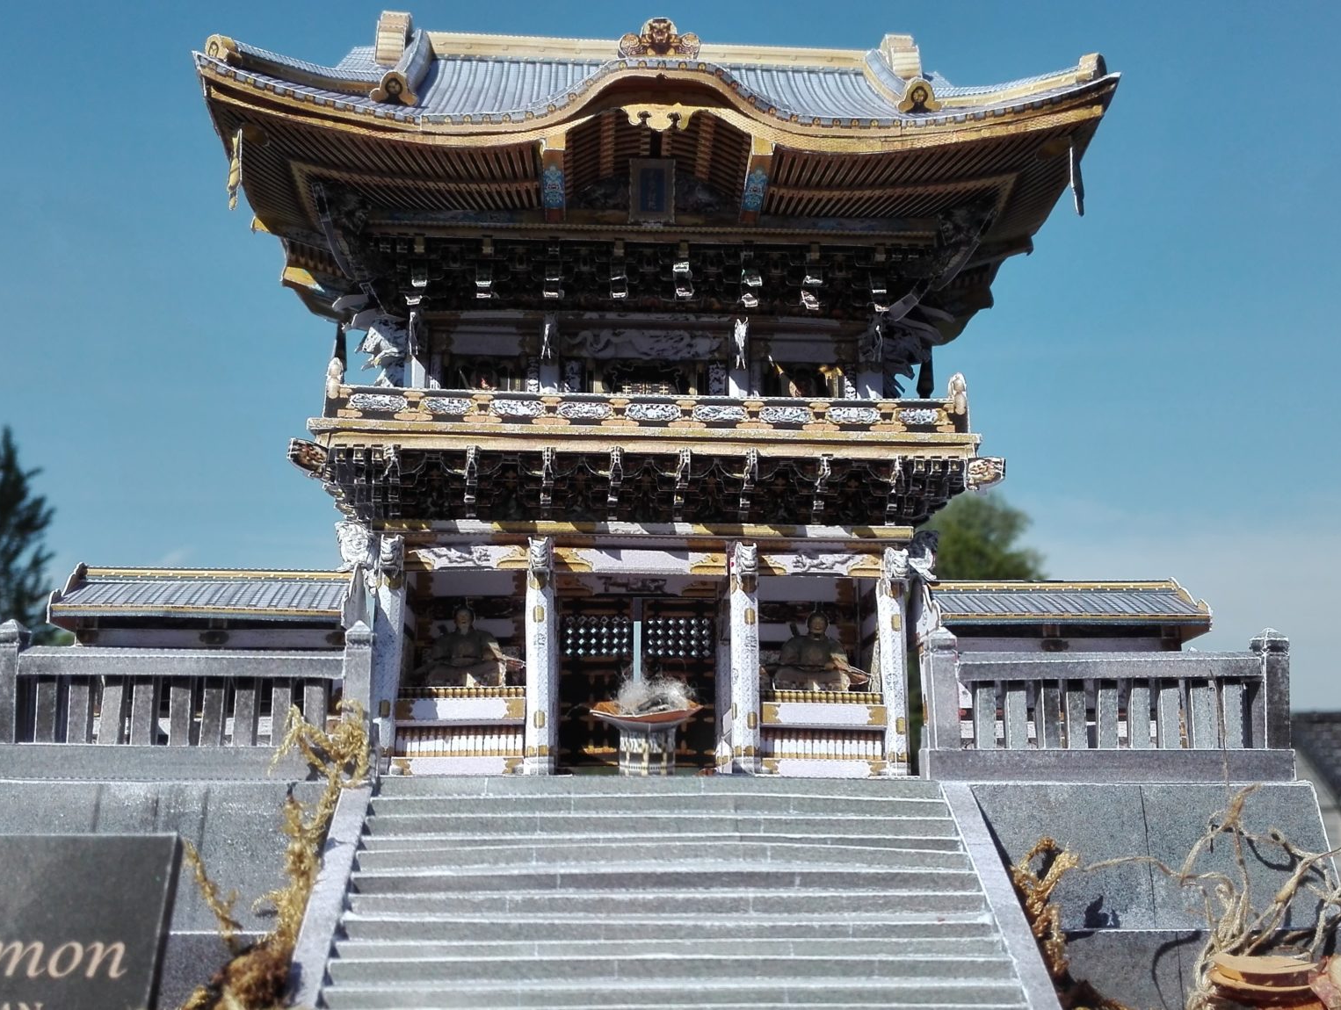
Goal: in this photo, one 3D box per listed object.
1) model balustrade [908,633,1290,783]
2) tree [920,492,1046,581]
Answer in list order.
[{"bbox_3d":[0.119,0.055,0.355,0.100,0.040,0.011,1,-11,-4],"label":"model balustrade"},{"bbox_3d":[5.609,3.300,25.000,4.500,7.500,4.500,1,-11,-4],"label":"tree"}]

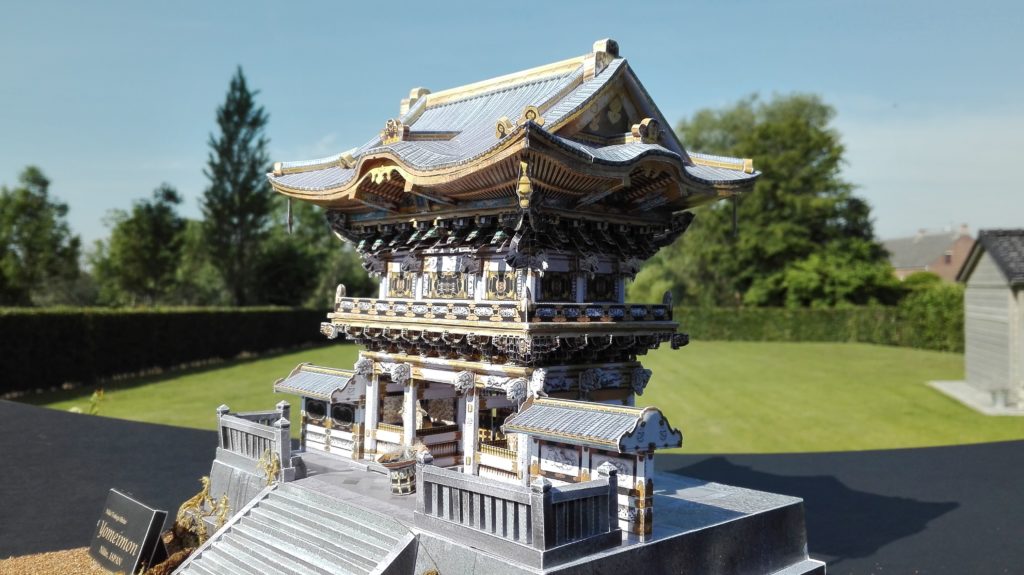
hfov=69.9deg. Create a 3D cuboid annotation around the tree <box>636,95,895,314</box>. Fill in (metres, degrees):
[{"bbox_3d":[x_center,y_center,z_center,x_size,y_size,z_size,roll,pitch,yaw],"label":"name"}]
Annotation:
[{"bbox_3d":[14.127,-4.066,41.119,14.760,13.460,11.000,0,-1,0],"label":"tree"}]

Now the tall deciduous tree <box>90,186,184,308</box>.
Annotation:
[{"bbox_3d":[-17.329,-1.148,34.041,4.450,7.260,4.300,0,-1,0],"label":"tall deciduous tree"}]

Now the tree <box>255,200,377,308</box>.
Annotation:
[{"bbox_3d":[-10.781,-1.110,40.042,6.770,7.500,6.200,0,-1,0],"label":"tree"}]

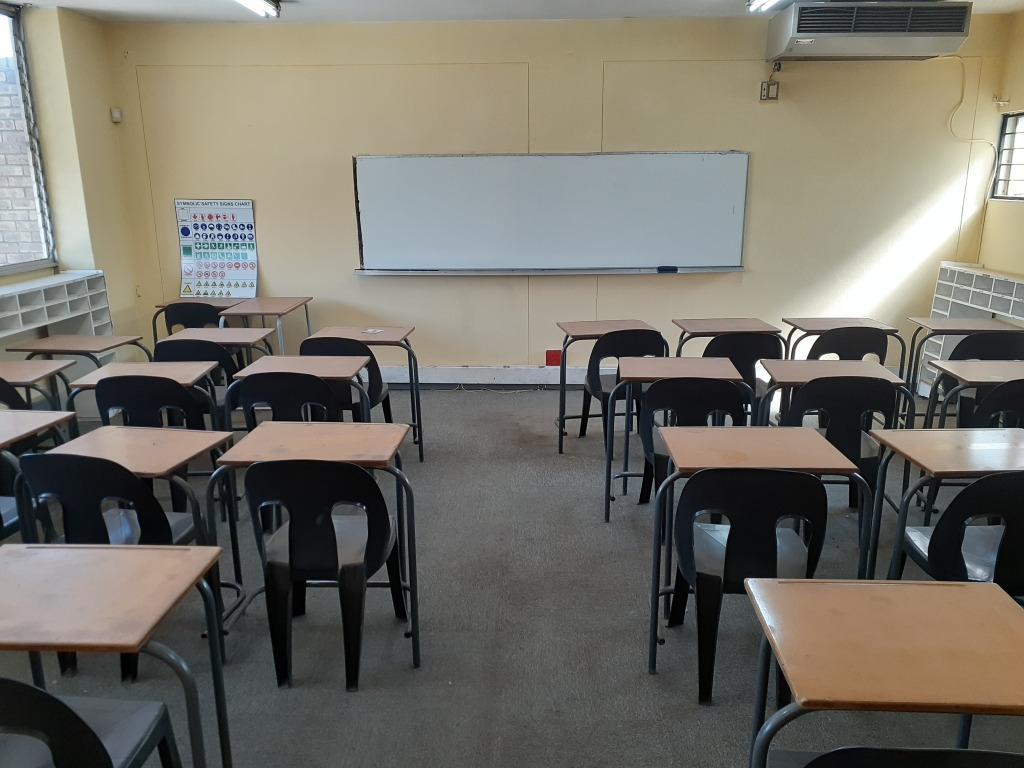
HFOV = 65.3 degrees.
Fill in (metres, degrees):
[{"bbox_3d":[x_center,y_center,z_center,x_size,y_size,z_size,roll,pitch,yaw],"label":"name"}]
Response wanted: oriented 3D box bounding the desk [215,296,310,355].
[{"bbox_3d":[-1.809,-0.206,6.027,0.478,0.773,0.714,0,14,4],"label":"desk"}]

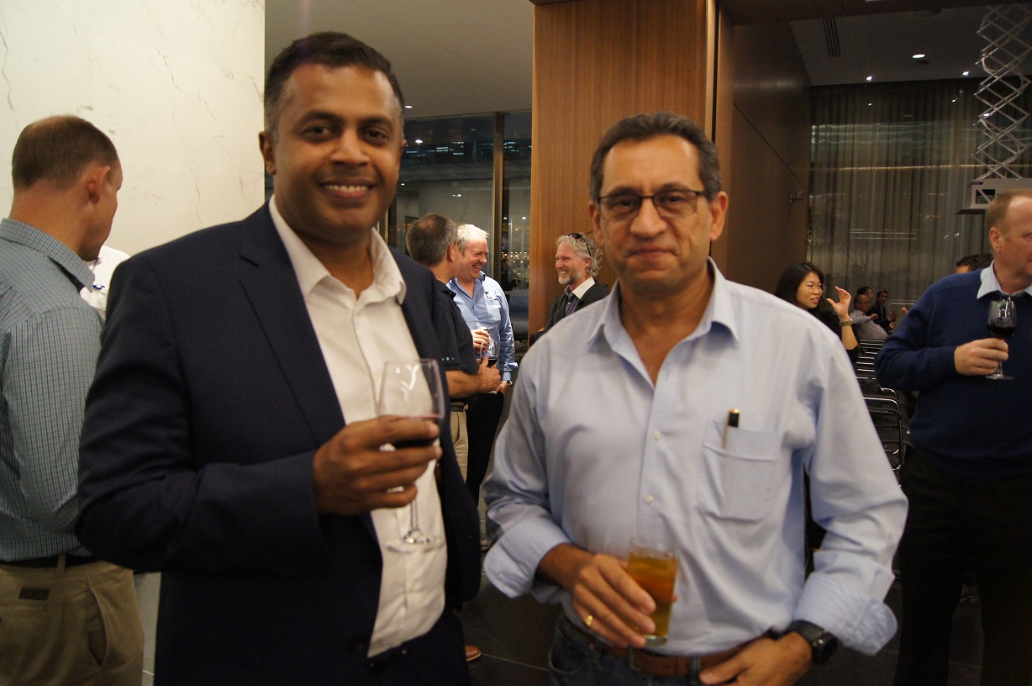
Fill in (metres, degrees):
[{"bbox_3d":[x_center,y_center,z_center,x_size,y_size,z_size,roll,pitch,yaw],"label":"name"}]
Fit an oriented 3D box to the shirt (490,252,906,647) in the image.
[{"bbox_3d":[0.260,0.156,1.160,0.580,0.570,0.330,3,6,19],"label":"shirt"}]

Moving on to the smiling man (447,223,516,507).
[{"bbox_3d":[-0.229,0.361,3.396,0.560,1.750,0.400,-2,7,-27],"label":"smiling man"}]

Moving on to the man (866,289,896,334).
[{"bbox_3d":[4.963,-0.059,10.334,0.580,1.270,0.800,-4,8,-38],"label":"man"}]

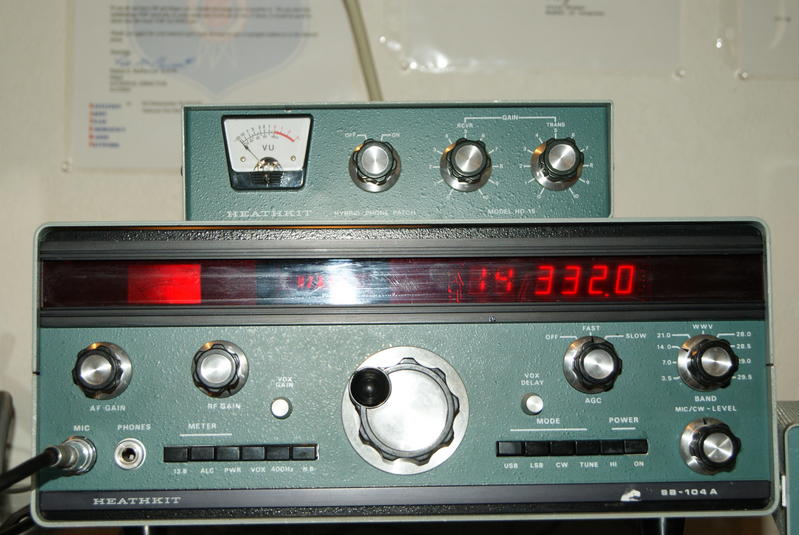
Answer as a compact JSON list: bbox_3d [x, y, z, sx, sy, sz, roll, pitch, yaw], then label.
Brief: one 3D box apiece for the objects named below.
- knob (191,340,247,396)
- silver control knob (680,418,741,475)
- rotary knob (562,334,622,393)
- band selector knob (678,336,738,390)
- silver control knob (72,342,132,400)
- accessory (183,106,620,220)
[{"bbox_3d":[-0.089,0.050,0.734,0.029,0.029,0.021,-1,-6,-2],"label":"knob"},{"bbox_3d":[0.157,0.089,0.739,0.029,0.029,0.021,-1,-6,-2],"label":"silver control knob"},{"bbox_3d":[0.098,0.048,0.741,0.029,0.029,0.021,-1,-6,-2],"label":"rotary knob"},{"bbox_3d":[0.156,0.048,0.744,0.029,0.029,0.021,-1,-6,-2],"label":"band selector knob"},{"bbox_3d":[-0.147,0.051,0.731,0.029,0.029,0.021,-1,-6,-2],"label":"silver control knob"},{"bbox_3d":[-0.002,-0.049,0.860,0.234,0.070,0.125,-1,-6,-2],"label":"accessory"}]

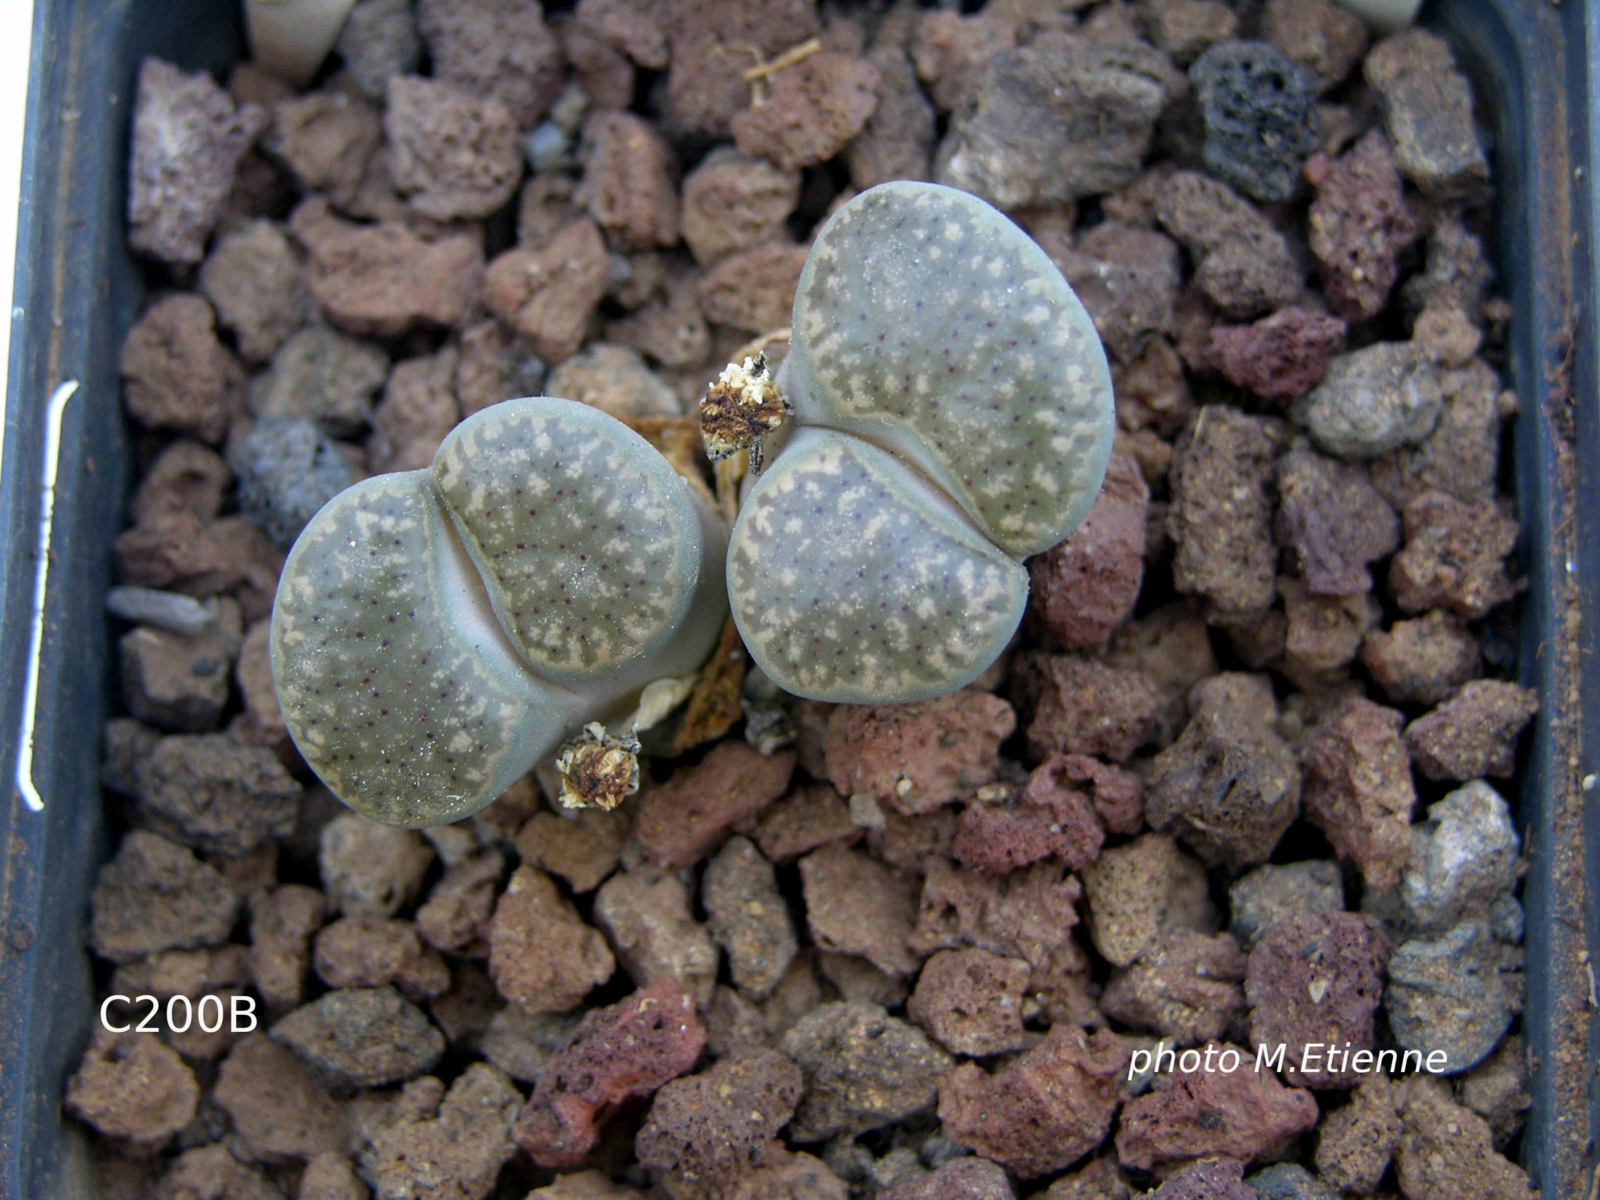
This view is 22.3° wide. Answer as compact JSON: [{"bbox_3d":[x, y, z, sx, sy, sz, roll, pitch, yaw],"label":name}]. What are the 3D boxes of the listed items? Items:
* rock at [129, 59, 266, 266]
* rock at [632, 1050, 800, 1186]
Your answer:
[{"bbox_3d":[-0.031,-0.022,0.207,0.006,0.006,0.010,2,74,2],"label":"rock"},{"bbox_3d":[-0.004,0.027,0.217,0.009,0.005,0.006,-39,76,-10],"label":"rock"}]

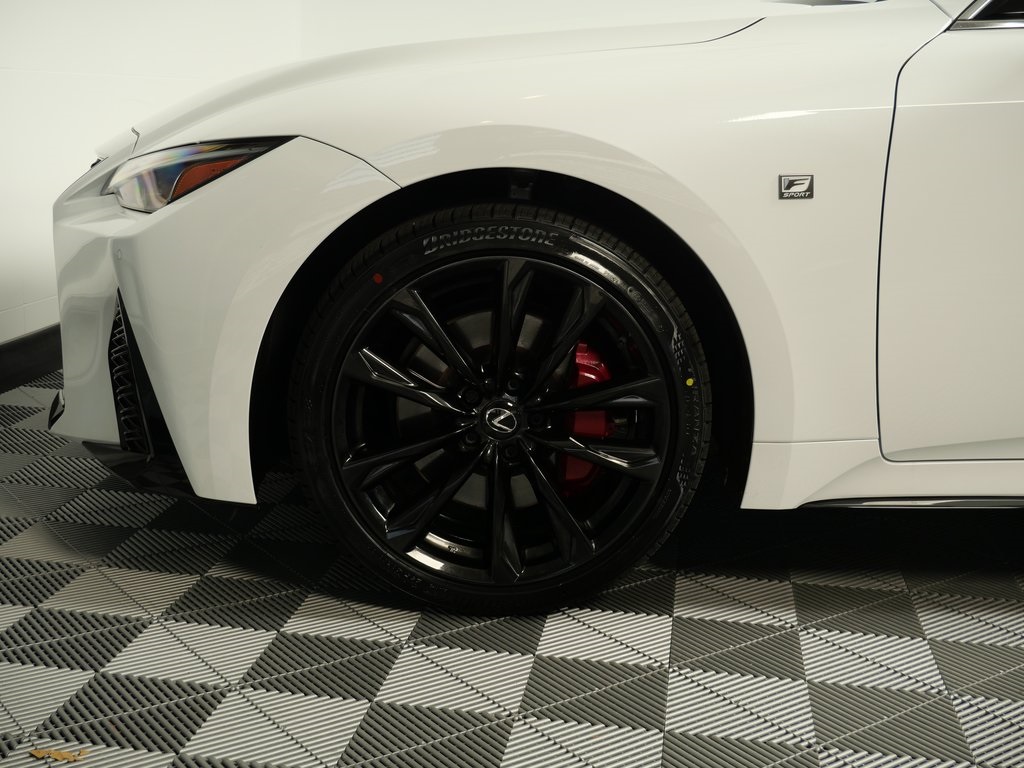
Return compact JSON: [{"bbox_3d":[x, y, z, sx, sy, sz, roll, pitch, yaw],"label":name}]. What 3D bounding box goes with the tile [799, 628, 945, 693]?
[{"bbox_3d":[0.545,0.429,1.986,0.200,0.018,0.200,4,13,8],"label":"tile"}]

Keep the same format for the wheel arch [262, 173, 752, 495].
[{"bbox_3d":[-0.013,-0.084,2.071,0.779,0.524,0.200,1,13,-4],"label":"wheel arch"}]

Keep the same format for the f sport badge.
[{"bbox_3d":[0.433,-0.300,1.982,0.053,0.037,0.006,1,13,-6],"label":"f sport badge"}]

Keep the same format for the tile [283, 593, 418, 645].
[{"bbox_3d":[-0.246,0.378,2.099,0.200,0.018,0.200,4,13,8],"label":"tile"}]

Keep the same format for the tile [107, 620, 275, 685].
[{"bbox_3d":[-0.473,0.406,1.932,0.200,0.018,0.200,4,13,8],"label":"tile"}]

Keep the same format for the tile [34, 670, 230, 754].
[{"bbox_3d":[-0.503,0.448,1.740,0.200,0.018,0.200,4,13,8],"label":"tile"}]

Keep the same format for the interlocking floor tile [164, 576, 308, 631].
[{"bbox_3d":[-0.444,0.364,2.127,0.200,0.018,0.200,4,13,8],"label":"interlocking floor tile"}]

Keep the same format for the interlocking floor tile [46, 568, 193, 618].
[{"bbox_3d":[-0.641,0.350,2.153,0.200,0.018,0.200,4,13,8],"label":"interlocking floor tile"}]

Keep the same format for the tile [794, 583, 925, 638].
[{"bbox_3d":[0.575,0.388,2.179,0.200,0.018,0.200,4,13,8],"label":"tile"}]

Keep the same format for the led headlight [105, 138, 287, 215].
[{"bbox_3d":[-0.516,-0.348,2.119,0.380,0.145,0.270,2,12,-3],"label":"led headlight"}]

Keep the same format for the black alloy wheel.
[{"bbox_3d":[-0.020,0.033,2.108,0.668,0.666,0.240,2,12,-3],"label":"black alloy wheel"}]

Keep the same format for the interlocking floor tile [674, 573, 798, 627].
[{"bbox_3d":[0.377,0.374,2.207,0.200,0.018,0.200,4,13,8],"label":"interlocking floor tile"}]

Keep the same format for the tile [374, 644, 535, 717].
[{"bbox_3d":[-0.078,0.432,1.876,0.200,0.018,0.200,4,13,8],"label":"tile"}]

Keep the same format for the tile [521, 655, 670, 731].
[{"bbox_3d":[0.120,0.445,1.849,0.200,0.018,0.200,4,13,8],"label":"tile"}]

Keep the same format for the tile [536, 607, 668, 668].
[{"bbox_3d":[0.149,0.403,2.042,0.200,0.018,0.200,4,13,8],"label":"tile"}]

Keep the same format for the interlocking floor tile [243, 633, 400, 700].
[{"bbox_3d":[-0.276,0.419,1.906,0.200,0.018,0.200,4,13,8],"label":"interlocking floor tile"}]

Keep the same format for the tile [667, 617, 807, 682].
[{"bbox_3d":[0.347,0.417,2.018,0.200,0.018,0.200,4,13,8],"label":"tile"}]

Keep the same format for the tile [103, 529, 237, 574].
[{"bbox_3d":[-0.612,0.309,2.347,0.200,0.018,0.200,4,13,8],"label":"tile"}]

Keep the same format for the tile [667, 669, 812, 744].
[{"bbox_3d":[0.317,0.458,1.821,0.200,0.018,0.200,4,13,8],"label":"tile"}]

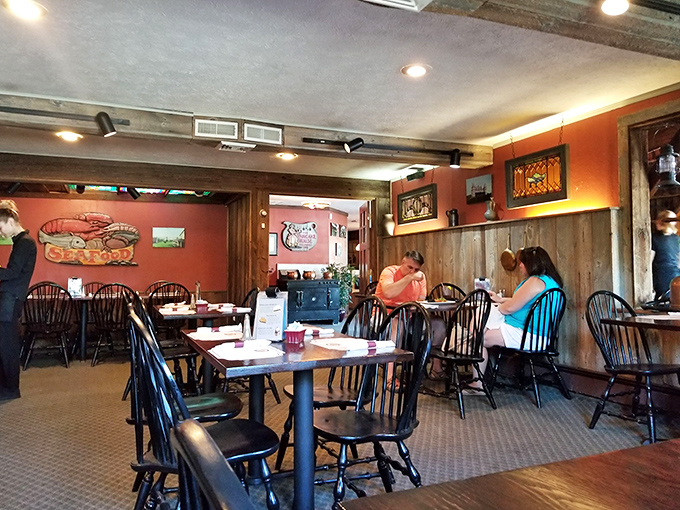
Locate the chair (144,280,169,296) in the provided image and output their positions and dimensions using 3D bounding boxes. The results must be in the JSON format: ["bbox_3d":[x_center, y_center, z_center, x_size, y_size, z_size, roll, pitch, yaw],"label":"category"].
[{"bbox_3d":[-2.408,0.845,6.990,0.460,0.940,0.530,0,-2,-24],"label":"chair"}]

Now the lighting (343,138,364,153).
[{"bbox_3d":[0.126,-1.019,4.754,0.165,0.090,0.090,-30,9,-19],"label":"lighting"}]

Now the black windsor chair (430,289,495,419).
[{"bbox_3d":[0.898,0.730,4.032,0.460,0.925,0.530,0,-2,-34],"label":"black windsor chair"}]

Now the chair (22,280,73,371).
[{"bbox_3d":[-3.392,0.802,5.960,0.460,0.940,0.530,0,-2,-24],"label":"chair"}]

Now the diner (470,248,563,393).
[{"bbox_3d":[1.510,0.572,4.400,0.540,1.290,0.710,1,-2,-38],"label":"diner"}]

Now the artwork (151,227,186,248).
[{"bbox_3d":[-2.666,-0.268,7.986,0.475,0.310,0.030,0,-2,-23],"label":"artwork"}]

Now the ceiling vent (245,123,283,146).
[{"bbox_3d":[-0.668,-1.063,4.491,0.344,0.143,0.025,0,-2,-24],"label":"ceiling vent"}]

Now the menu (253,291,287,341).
[{"bbox_3d":[-0.343,0.294,2.548,0.155,0.260,0.075,-1,-2,20],"label":"menu"}]

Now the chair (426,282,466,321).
[{"bbox_3d":[1.180,0.773,5.139,0.465,0.944,0.530,0,-2,-8],"label":"chair"}]

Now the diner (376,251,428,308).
[{"bbox_3d":[0.650,0.598,4.951,0.620,1.250,0.780,0,-2,-24],"label":"diner"}]

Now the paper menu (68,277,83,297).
[{"bbox_3d":[-3.410,0.419,6.585,0.185,0.265,0.070,0,-2,-20],"label":"paper menu"}]

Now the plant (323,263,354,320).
[{"bbox_3d":[-0.030,0.748,10.200,0.620,1.200,0.580,0,-2,0],"label":"plant"}]

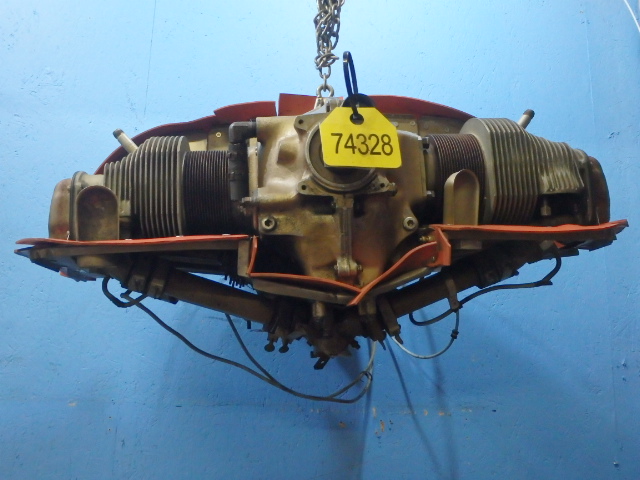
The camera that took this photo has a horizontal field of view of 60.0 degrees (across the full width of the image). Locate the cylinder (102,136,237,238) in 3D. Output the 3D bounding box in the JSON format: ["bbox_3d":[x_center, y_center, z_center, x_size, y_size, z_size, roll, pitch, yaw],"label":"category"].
[{"bbox_3d":[-0.214,-0.075,0.835,0.190,0.163,0.163,-2,-3,-5],"label":"cylinder"}]

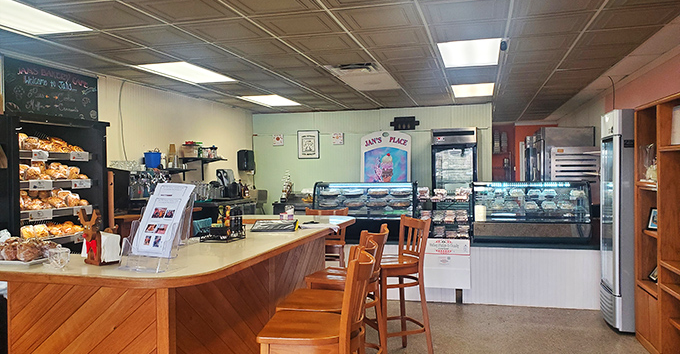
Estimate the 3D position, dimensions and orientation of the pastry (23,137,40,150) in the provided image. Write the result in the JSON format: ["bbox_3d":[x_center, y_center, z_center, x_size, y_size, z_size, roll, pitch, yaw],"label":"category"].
[{"bbox_3d":[-2.702,-0.298,4.475,0.140,0.115,0.130,0,1,15],"label":"pastry"}]

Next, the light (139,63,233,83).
[{"bbox_3d":[-1.674,-1.192,5.824,0.600,0.050,1.200,-1,1,15],"label":"light"}]

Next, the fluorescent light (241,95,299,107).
[{"bbox_3d":[-1.048,-1.247,8.181,0.600,0.050,1.200,-1,1,15],"label":"fluorescent light"}]

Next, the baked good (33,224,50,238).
[{"bbox_3d":[-2.443,0.446,4.180,0.100,0.110,0.120,-1,1,15],"label":"baked good"}]

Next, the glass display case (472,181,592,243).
[{"bbox_3d":[2.106,0.372,5.740,1.200,0.660,0.670,0,1,15],"label":"glass display case"}]

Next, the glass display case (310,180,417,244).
[{"bbox_3d":[0.349,0.396,6.090,1.178,0.693,0.750,-1,1,15],"label":"glass display case"}]

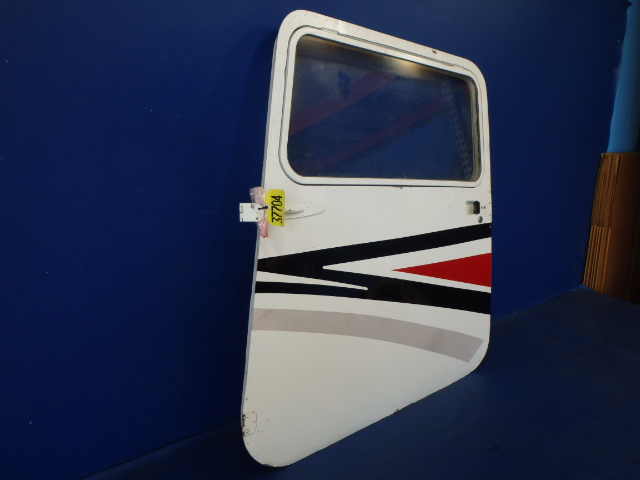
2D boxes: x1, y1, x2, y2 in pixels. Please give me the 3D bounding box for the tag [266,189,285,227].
[{"bbox_3d":[-0.096,-0.070,1.120,0.045,0.078,0.004,-5,6,-33],"label":"tag"}]

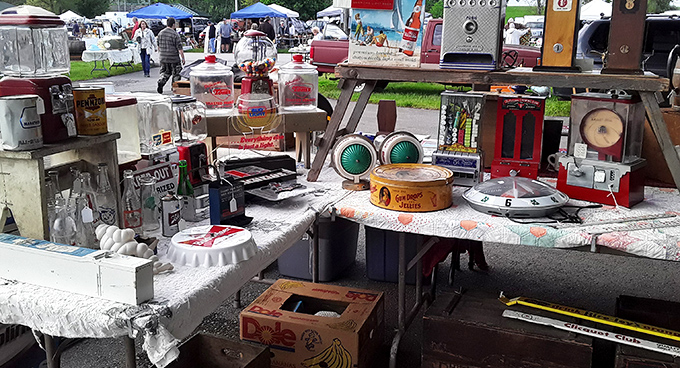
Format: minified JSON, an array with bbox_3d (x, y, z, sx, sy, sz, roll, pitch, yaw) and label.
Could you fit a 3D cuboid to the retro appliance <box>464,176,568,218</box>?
[{"bbox_3d":[0.651,0.031,2.240,0.390,0.100,0.390,5,15,19],"label":"retro appliance"}]

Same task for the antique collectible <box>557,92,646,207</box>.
[{"bbox_3d":[1.141,-0.170,2.626,0.310,0.450,0.200,13,18,44],"label":"antique collectible"}]

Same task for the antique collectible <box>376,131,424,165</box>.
[{"bbox_3d":[0.278,-0.116,2.681,0.195,0.232,0.115,-5,15,-17],"label":"antique collectible"}]

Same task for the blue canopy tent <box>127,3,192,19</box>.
[{"bbox_3d":[-10.640,-9.340,36.000,3.050,2.700,3.050,0,14,-2],"label":"blue canopy tent"}]

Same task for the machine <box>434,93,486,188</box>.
[{"bbox_3d":[0.512,-0.193,2.559,0.190,0.378,0.130,6,16,23],"label":"machine"}]

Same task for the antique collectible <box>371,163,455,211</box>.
[{"bbox_3d":[0.299,0.015,2.561,0.340,0.123,0.340,1,13,5],"label":"antique collectible"}]

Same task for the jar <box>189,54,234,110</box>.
[{"bbox_3d":[-0.564,-0.442,2.690,0.187,0.257,0.187,-1,14,0],"label":"jar"}]

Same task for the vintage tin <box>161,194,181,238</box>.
[{"bbox_3d":[-0.581,0.103,2.073,0.065,0.135,0.065,0,14,0],"label":"vintage tin"}]

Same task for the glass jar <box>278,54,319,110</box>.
[{"bbox_3d":[-0.195,-0.482,2.870,0.187,0.257,0.187,-4,15,-12],"label":"glass jar"}]

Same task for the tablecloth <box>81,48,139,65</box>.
[{"bbox_3d":[-7.445,-4.145,19.800,1.850,0.500,0.900,-2,14,-5],"label":"tablecloth"}]

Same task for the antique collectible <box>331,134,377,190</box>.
[{"bbox_3d":[0.058,-0.092,2.538,0.190,0.226,0.120,-3,15,-11],"label":"antique collectible"}]

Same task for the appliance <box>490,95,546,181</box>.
[{"bbox_3d":[0.785,-0.188,2.652,0.200,0.385,0.170,5,15,19],"label":"appliance"}]

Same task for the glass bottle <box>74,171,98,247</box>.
[{"bbox_3d":[-0.781,0.099,1.848,0.068,0.255,0.068,-5,15,-19],"label":"glass bottle"}]

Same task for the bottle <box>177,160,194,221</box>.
[{"bbox_3d":[-0.593,0.019,2.318,0.062,0.230,0.062,0,13,0],"label":"bottle"}]

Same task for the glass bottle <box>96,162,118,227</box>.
[{"bbox_3d":[-0.833,0.051,2.152,0.067,0.245,0.067,0,13,0],"label":"glass bottle"}]

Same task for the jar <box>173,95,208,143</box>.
[{"bbox_3d":[-0.626,-0.265,2.500,0.145,0.195,0.145,11,19,38],"label":"jar"}]

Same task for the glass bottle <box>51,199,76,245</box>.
[{"bbox_3d":[-0.852,0.139,1.859,0.075,0.172,0.075,-5,15,-19],"label":"glass bottle"}]

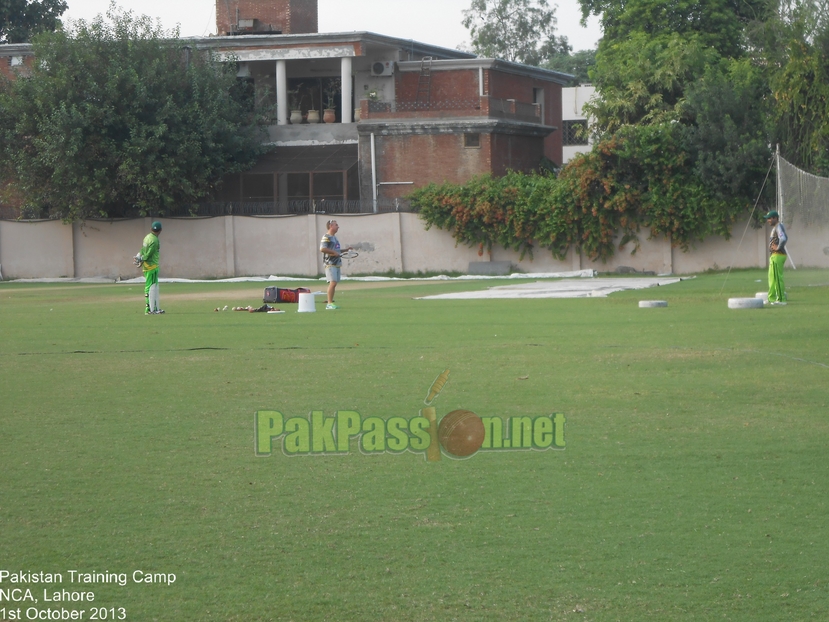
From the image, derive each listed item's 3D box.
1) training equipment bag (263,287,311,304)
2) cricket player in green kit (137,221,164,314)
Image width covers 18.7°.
[{"bbox_3d":[-2.657,-0.347,53.078,0.970,0.325,0.420,-3,3,-43],"label":"training equipment bag"},{"bbox_3d":[-5.023,-0.821,47.800,0.550,1.765,0.500,-2,2,-18],"label":"cricket player in green kit"}]

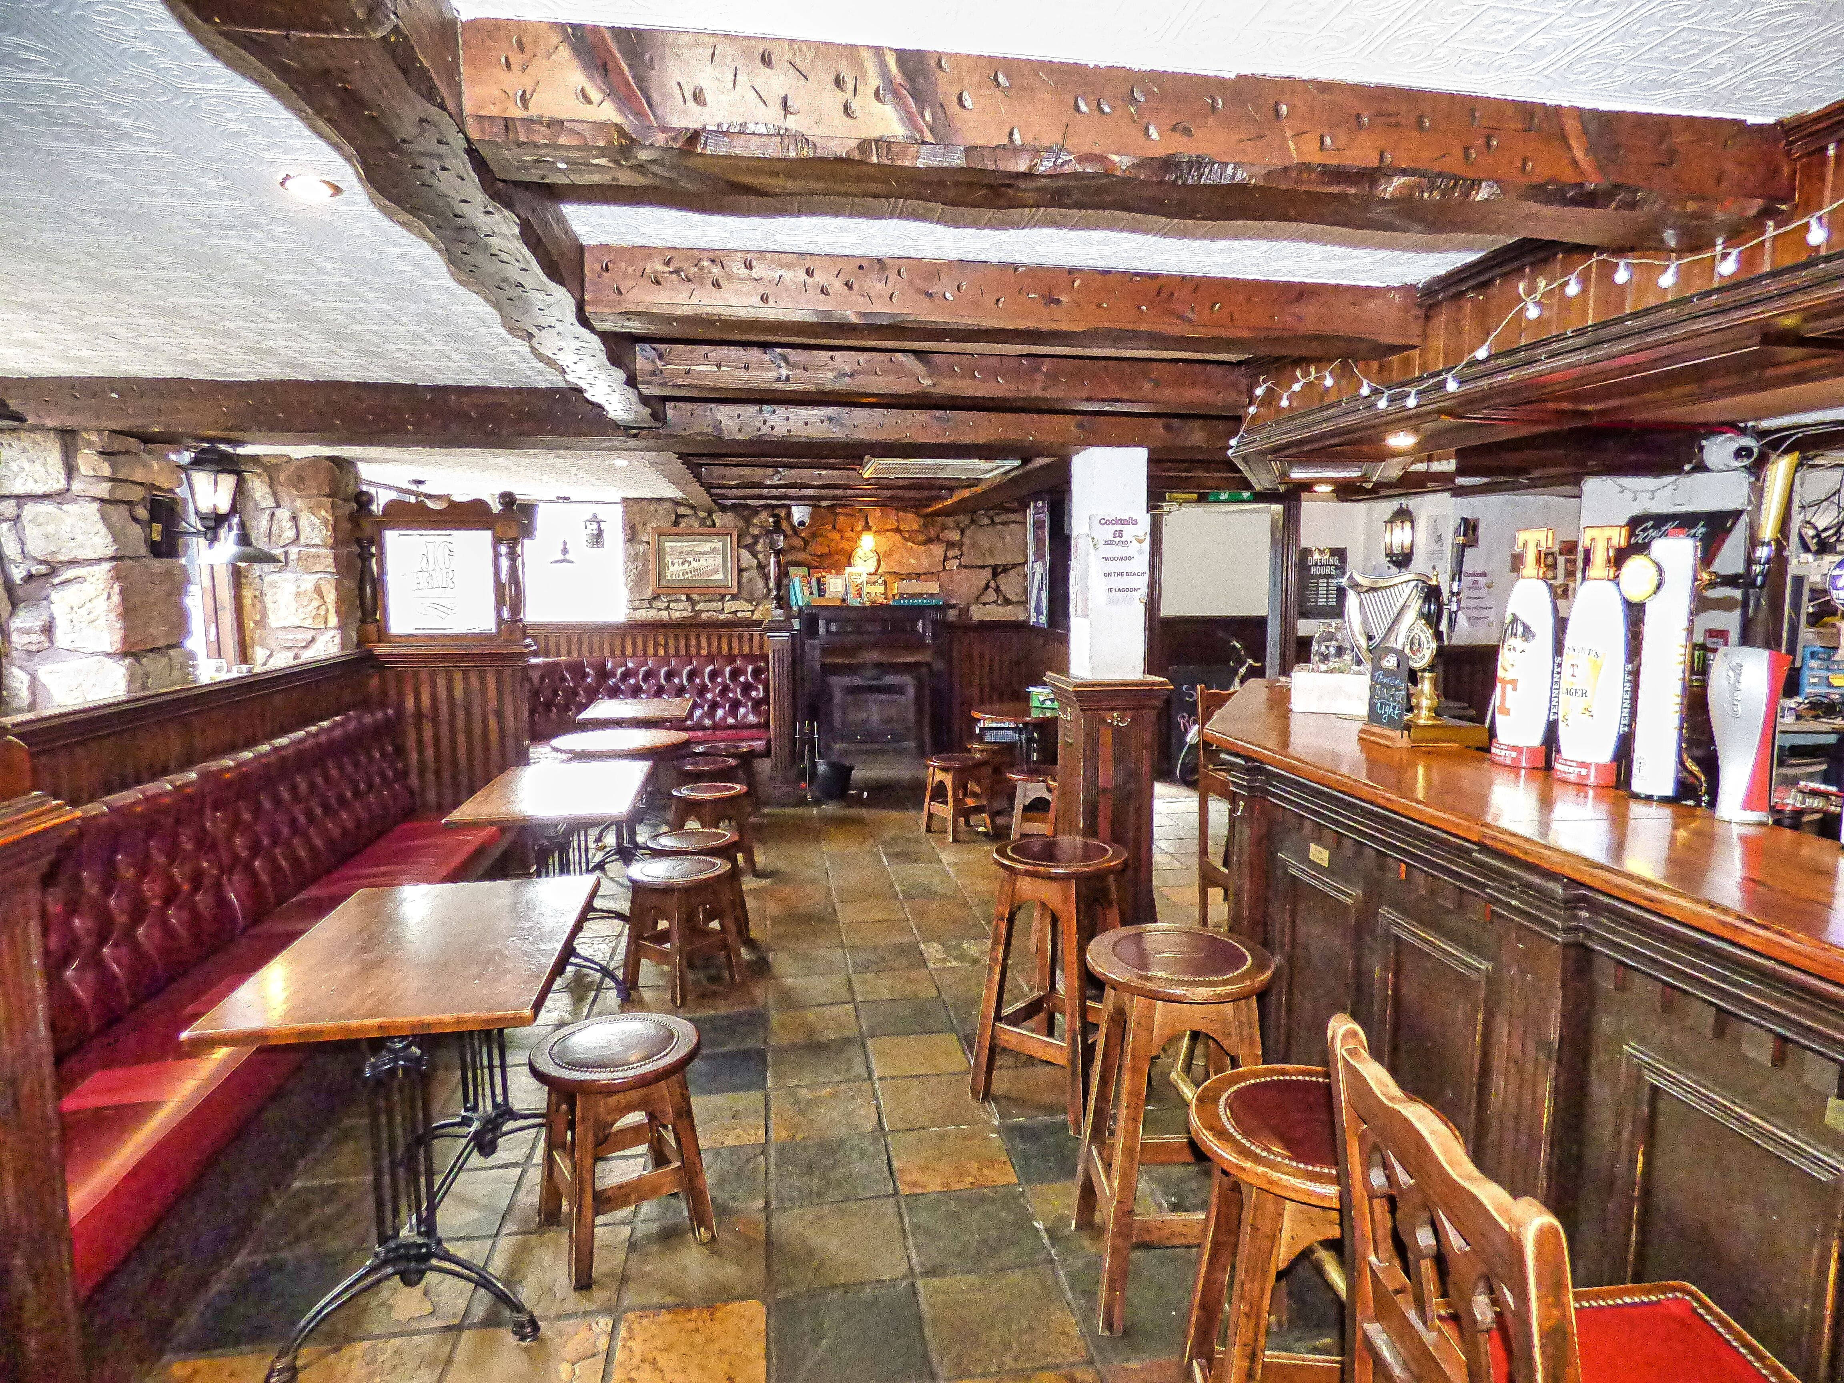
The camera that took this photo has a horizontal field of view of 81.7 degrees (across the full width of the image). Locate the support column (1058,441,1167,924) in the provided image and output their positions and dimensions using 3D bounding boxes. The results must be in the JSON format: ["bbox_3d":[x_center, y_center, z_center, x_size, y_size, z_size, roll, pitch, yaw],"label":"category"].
[{"bbox_3d":[0.712,0.092,4.135,0.400,1.997,0.400,-1,6,-8],"label":"support column"}]

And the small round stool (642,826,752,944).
[{"bbox_3d":[-0.973,0.849,4.551,0.410,0.451,0.410,0,6,0],"label":"small round stool"}]

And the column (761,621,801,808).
[{"bbox_3d":[-0.951,0.122,7.303,0.250,1.265,0.250,-1,6,-8],"label":"column"}]

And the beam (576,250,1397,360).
[{"bbox_3d":[0.236,-0.846,2.381,1.883,0.137,0.182,-2,6,-12],"label":"beam"}]

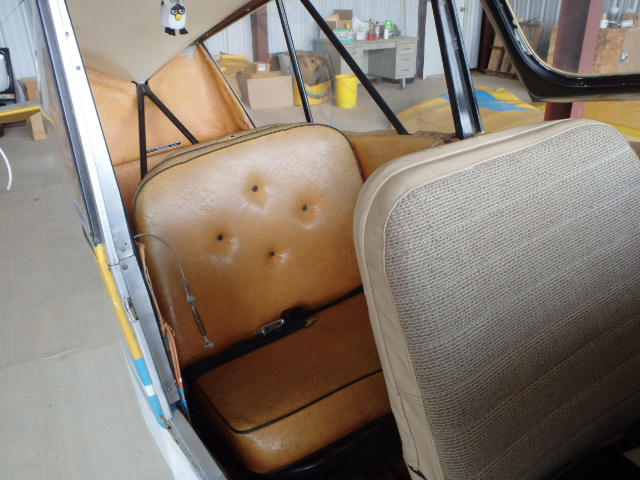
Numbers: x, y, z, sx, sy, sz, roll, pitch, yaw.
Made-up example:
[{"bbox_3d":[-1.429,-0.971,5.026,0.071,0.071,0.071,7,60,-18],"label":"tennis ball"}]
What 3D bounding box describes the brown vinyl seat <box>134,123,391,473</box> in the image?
[{"bbox_3d":[-0.062,0.090,1.238,0.660,0.614,0.484,-21,25,-21],"label":"brown vinyl seat"}]

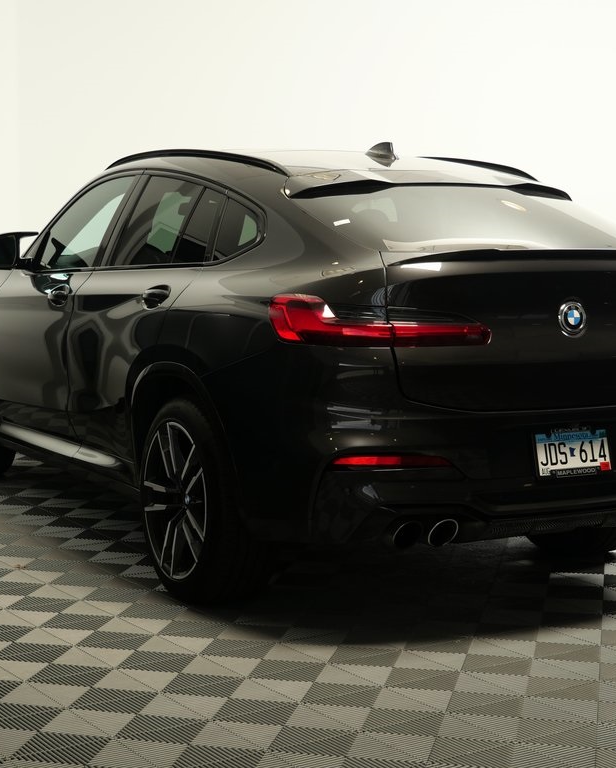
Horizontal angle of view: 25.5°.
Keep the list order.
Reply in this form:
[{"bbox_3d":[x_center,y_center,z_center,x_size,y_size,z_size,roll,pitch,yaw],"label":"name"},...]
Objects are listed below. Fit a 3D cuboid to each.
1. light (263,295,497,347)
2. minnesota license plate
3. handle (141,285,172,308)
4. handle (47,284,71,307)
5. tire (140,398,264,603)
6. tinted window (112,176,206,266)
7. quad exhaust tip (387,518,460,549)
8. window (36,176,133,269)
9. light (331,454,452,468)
[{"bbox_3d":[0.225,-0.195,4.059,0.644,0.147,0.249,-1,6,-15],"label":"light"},{"bbox_3d":[0.832,0.216,4.274,0.305,0.152,0.016,-3,-6,-29],"label":"minnesota license plate"},{"bbox_3d":[-0.526,-0.306,4.752,0.052,0.068,0.200,-3,7,-29],"label":"handle"},{"bbox_3d":[-1.038,-0.370,5.667,0.052,0.068,0.200,-3,7,-29],"label":"handle"},{"bbox_3d":[-0.365,0.401,4.856,0.270,0.742,0.742,-2,7,-30],"label":"tire"},{"bbox_3d":[-0.571,-0.634,5.308,0.050,0.390,0.600,23,-6,-30],"label":"tinted window"},{"bbox_3d":[0.336,0.451,4.107,0.210,0.090,0.120,-3,7,-29],"label":"quad exhaust tip"},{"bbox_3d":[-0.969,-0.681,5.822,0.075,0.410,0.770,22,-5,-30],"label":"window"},{"bbox_3d":[0.254,0.226,3.989,0.370,0.035,0.079,-2,7,-19],"label":"light"}]

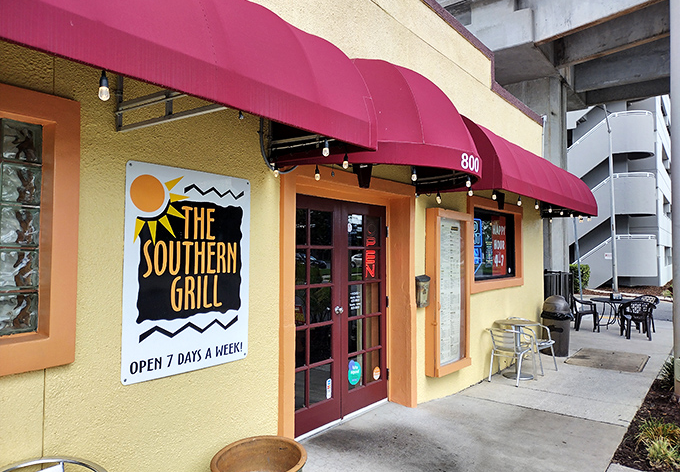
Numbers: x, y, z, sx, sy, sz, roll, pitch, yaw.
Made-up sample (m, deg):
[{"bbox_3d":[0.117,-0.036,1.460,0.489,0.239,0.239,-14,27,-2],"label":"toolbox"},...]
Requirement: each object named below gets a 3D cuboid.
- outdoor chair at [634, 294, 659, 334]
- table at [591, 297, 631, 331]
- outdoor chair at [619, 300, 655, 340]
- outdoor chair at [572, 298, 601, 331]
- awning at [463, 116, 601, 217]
[{"bbox_3d":[6.830,1.740,11.919,0.580,0.810,0.570,1,-2,-16],"label":"outdoor chair"},{"bbox_3d":[6.270,1.798,12.005,1.080,0.710,1.080,-2,-3,37],"label":"table"},{"bbox_3d":[6.142,1.718,10.972,0.580,0.790,0.570,-1,-2,27],"label":"outdoor chair"},{"bbox_3d":[5.580,1.755,12.094,0.570,0.800,0.580,-1,-2,22],"label":"outdoor chair"},{"bbox_3d":[2.544,-0.884,7.203,0.913,1.004,4.550,-2,-3,37],"label":"awning"}]

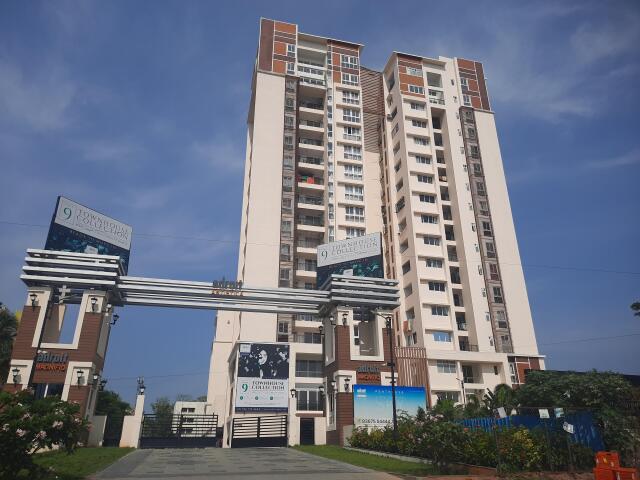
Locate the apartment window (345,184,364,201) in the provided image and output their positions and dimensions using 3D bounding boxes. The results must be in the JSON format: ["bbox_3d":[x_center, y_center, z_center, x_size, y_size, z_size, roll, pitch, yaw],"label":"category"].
[{"bbox_3d":[4.328,-5.862,57.793,2.430,2.250,0.200,6,-25,-13],"label":"apartment window"}]

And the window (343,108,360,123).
[{"bbox_3d":[4.352,-17.017,63.413,2.374,2.300,0.200,6,-24,-13],"label":"window"}]

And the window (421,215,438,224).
[{"bbox_3d":[14.136,-2.588,59.184,2.300,1.180,0.200,6,-25,-13],"label":"window"}]

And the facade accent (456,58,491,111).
[{"bbox_3d":[23.637,-23.931,71.018,4.597,9.108,0.300,6,-24,-13],"label":"facade accent"}]

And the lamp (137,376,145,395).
[{"bbox_3d":[-12.475,10.137,32.159,0.500,1.230,0.500,6,-24,-13],"label":"lamp"}]

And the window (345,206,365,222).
[{"bbox_3d":[4.345,-3.116,56.566,2.430,2.090,0.200,6,-25,-13],"label":"window"}]

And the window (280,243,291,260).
[{"bbox_3d":[-3.936,1.398,52.671,0.995,1.997,0.150,6,-24,-13],"label":"window"}]

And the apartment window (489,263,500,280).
[{"bbox_3d":[21.901,4.051,58.042,1.110,2.190,0.200,6,-25,-13],"label":"apartment window"}]

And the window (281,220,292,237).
[{"bbox_3d":[-3.910,-1.324,54.127,1.243,1.954,0.200,6,-24,-13],"label":"window"}]

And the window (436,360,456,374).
[{"bbox_3d":[14.209,14.242,51.805,2.299,1.398,0.150,6,-24,-13],"label":"window"}]

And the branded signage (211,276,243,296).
[{"bbox_3d":[-6.776,3.466,33.655,2.263,1.395,0.200,6,-24,-13],"label":"branded signage"}]

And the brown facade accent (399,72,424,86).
[{"bbox_3d":[13.515,-23.456,67.744,3.870,1.870,0.150,6,-25,-13],"label":"brown facade accent"}]

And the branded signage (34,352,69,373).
[{"bbox_3d":[-17.136,7.832,29.583,1.753,1.139,0.150,6,-24,-13],"label":"branded signage"}]

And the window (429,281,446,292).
[{"bbox_3d":[14.088,5.611,55.495,2.170,1.150,0.200,6,-25,-13],"label":"window"}]

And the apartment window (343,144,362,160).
[{"bbox_3d":[4.325,-11.361,60.317,2.375,1.960,0.150,6,-24,-13],"label":"apartment window"}]

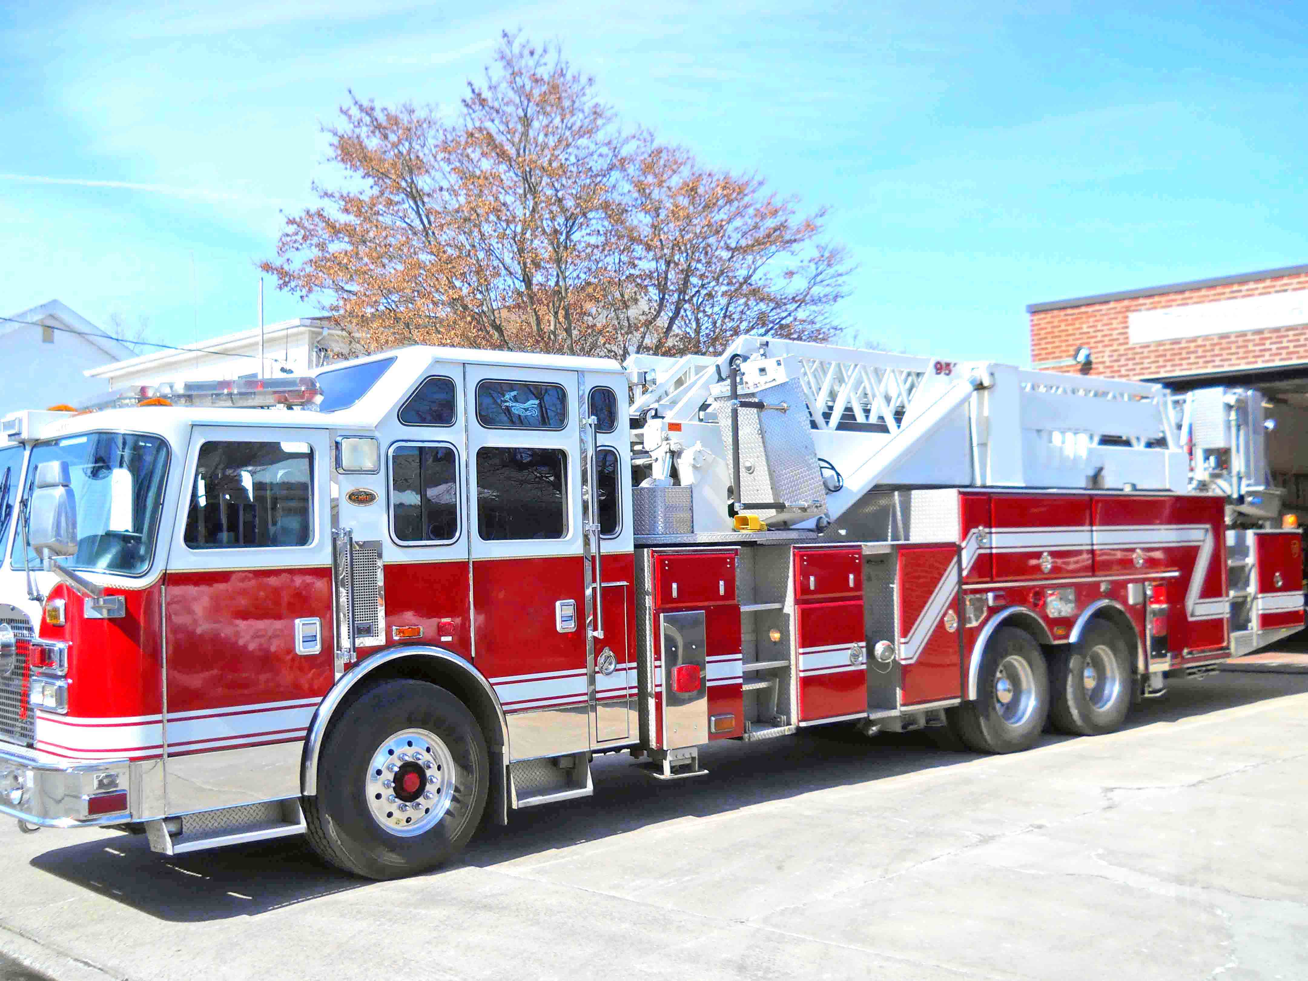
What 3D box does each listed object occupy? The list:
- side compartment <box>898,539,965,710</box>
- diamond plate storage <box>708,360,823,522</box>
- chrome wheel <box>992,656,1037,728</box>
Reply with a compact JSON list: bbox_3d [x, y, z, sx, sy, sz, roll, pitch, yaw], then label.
[{"bbox_3d":[2.004,1.056,11.107,0.800,1.240,0.480,0,-2,-42],"label":"side compartment"},{"bbox_3d":[0.834,-0.350,10.474,0.620,1.170,0.500,-10,5,-42],"label":"diamond plate storage"},{"bbox_3d":[2.961,1.689,11.811,0.600,0.600,0.230,0,-2,-42],"label":"chrome wheel"}]

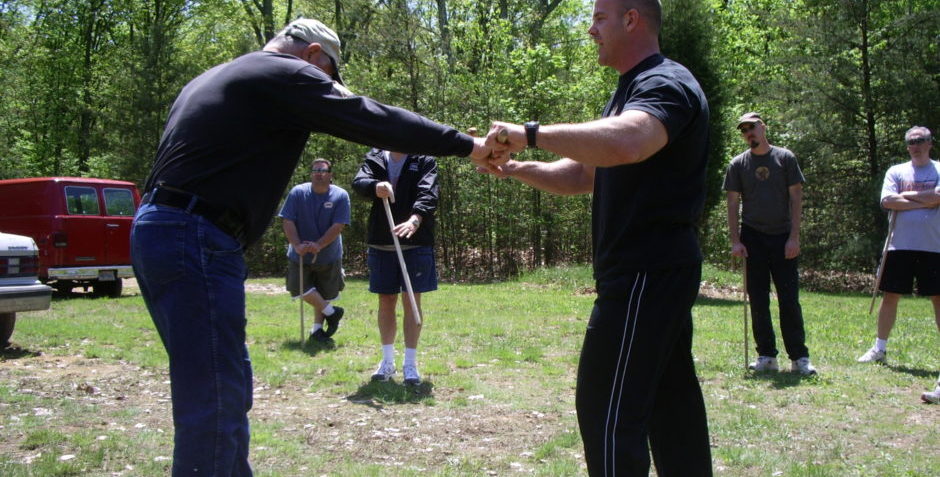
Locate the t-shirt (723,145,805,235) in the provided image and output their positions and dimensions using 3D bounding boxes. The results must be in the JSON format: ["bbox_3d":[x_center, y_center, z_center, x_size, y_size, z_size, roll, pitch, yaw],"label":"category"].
[{"bbox_3d":[1.992,-0.333,6.450,0.540,0.610,0.270,1,2,25],"label":"t-shirt"}]

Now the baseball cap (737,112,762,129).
[{"bbox_3d":[1.889,-0.791,6.400,0.170,0.130,0.250,1,8,44],"label":"baseball cap"}]

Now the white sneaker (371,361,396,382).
[{"bbox_3d":[-0.564,0.864,6.200,0.110,0.120,0.290,1,2,25],"label":"white sneaker"}]

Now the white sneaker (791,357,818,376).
[{"bbox_3d":[2.312,0.878,6.570,0.110,0.115,0.290,0,1,-5],"label":"white sneaker"}]

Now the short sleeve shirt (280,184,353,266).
[{"bbox_3d":[-1.325,-0.128,8.100,0.600,0.690,0.330,0,1,-14],"label":"short sleeve shirt"}]

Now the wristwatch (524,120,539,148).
[{"bbox_3d":[0.173,-0.292,2.680,0.042,0.072,0.064,0,0,0],"label":"wristwatch"}]

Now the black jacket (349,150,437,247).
[{"bbox_3d":[-0.489,-0.270,6.236,0.570,0.670,0.400,0,1,3],"label":"black jacket"}]

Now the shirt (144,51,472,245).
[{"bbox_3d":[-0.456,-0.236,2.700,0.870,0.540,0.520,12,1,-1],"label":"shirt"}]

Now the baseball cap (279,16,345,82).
[{"bbox_3d":[-0.441,-0.574,2.860,0.250,0.125,0.180,36,-8,-11],"label":"baseball cap"}]

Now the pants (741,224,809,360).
[{"bbox_3d":[2.121,0.373,6.627,0.450,0.970,0.290,0,1,25],"label":"pants"}]

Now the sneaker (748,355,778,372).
[{"bbox_3d":[2.048,0.871,6.620,0.290,0.115,0.110,-1,1,-38],"label":"sneaker"}]

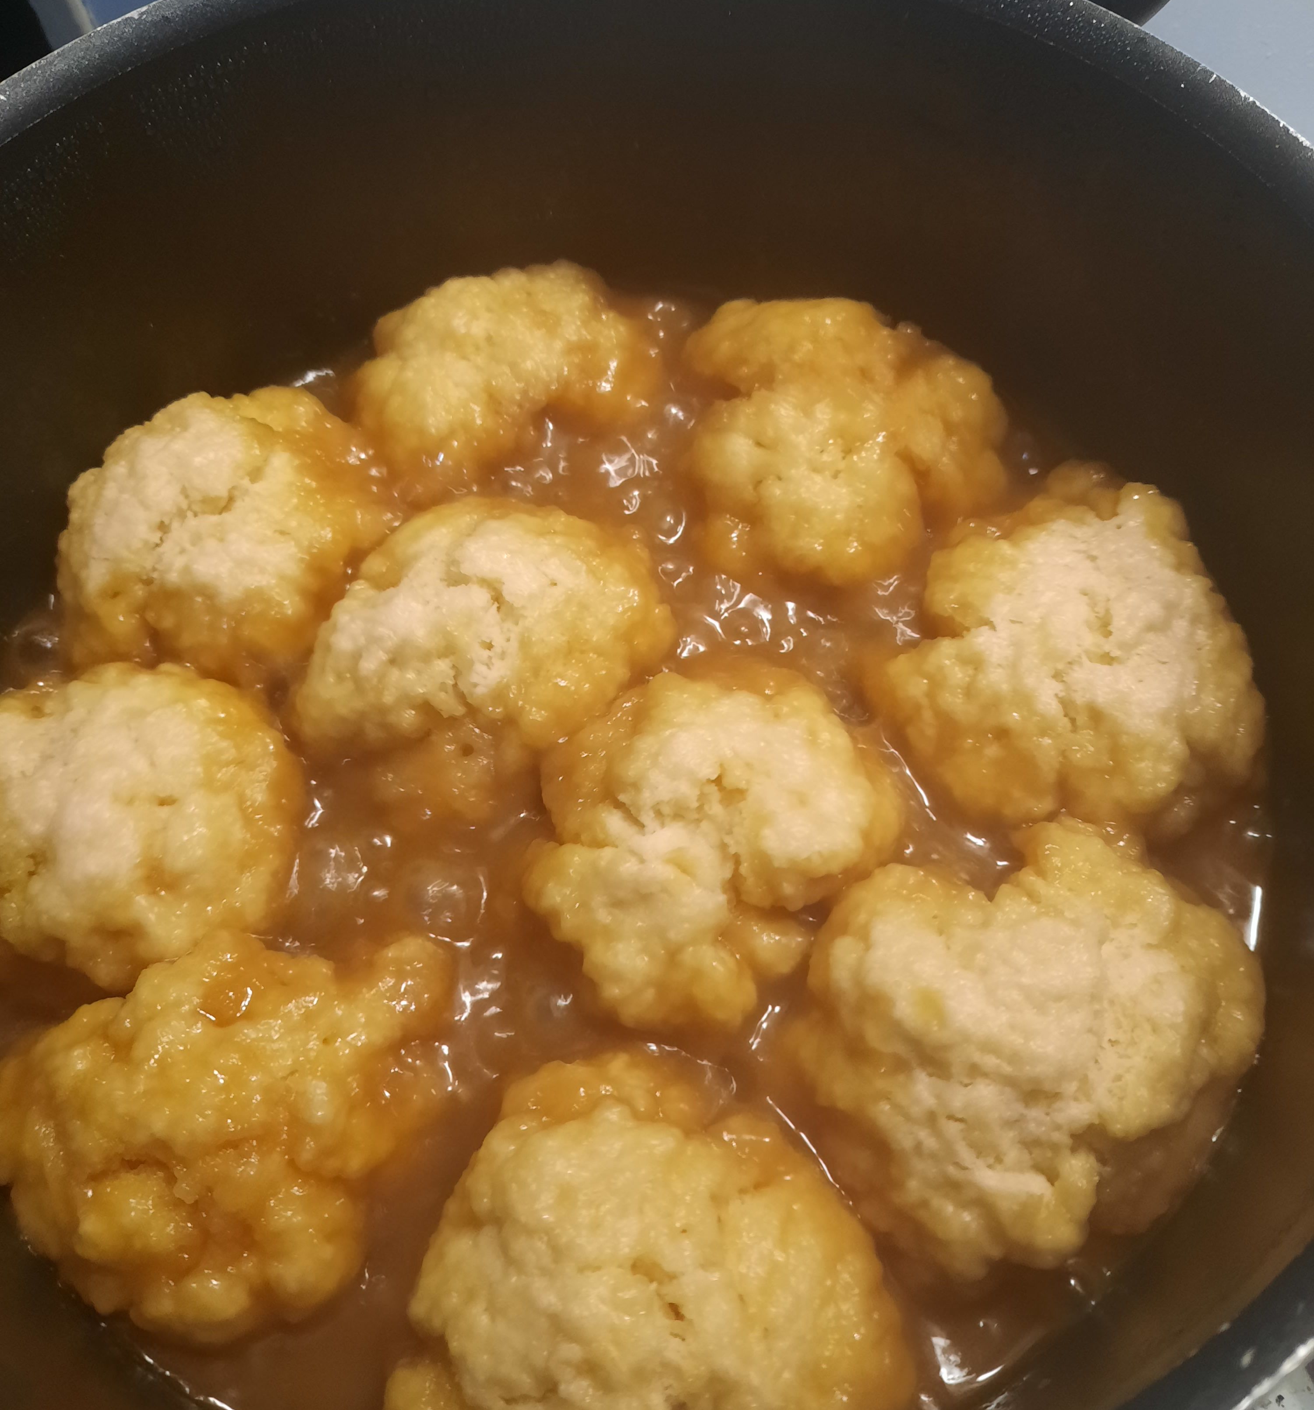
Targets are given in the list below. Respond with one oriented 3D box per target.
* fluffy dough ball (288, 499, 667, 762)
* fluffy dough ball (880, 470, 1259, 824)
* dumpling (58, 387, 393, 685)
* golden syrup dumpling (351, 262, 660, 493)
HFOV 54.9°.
[{"bbox_3d":[-0.031,-0.012,0.236,0.070,0.044,0.055,-17,62,-6],"label":"fluffy dough ball"},{"bbox_3d":[0.074,-0.011,0.230,0.066,0.045,0.070,-1,62,2],"label":"fluffy dough ball"},{"bbox_3d":[-0.084,-0.033,0.249,0.063,0.045,0.063,-1,62,2],"label":"dumpling"},{"bbox_3d":[-0.031,-0.068,0.265,0.063,0.042,0.053,-12,62,-4],"label":"golden syrup dumpling"}]

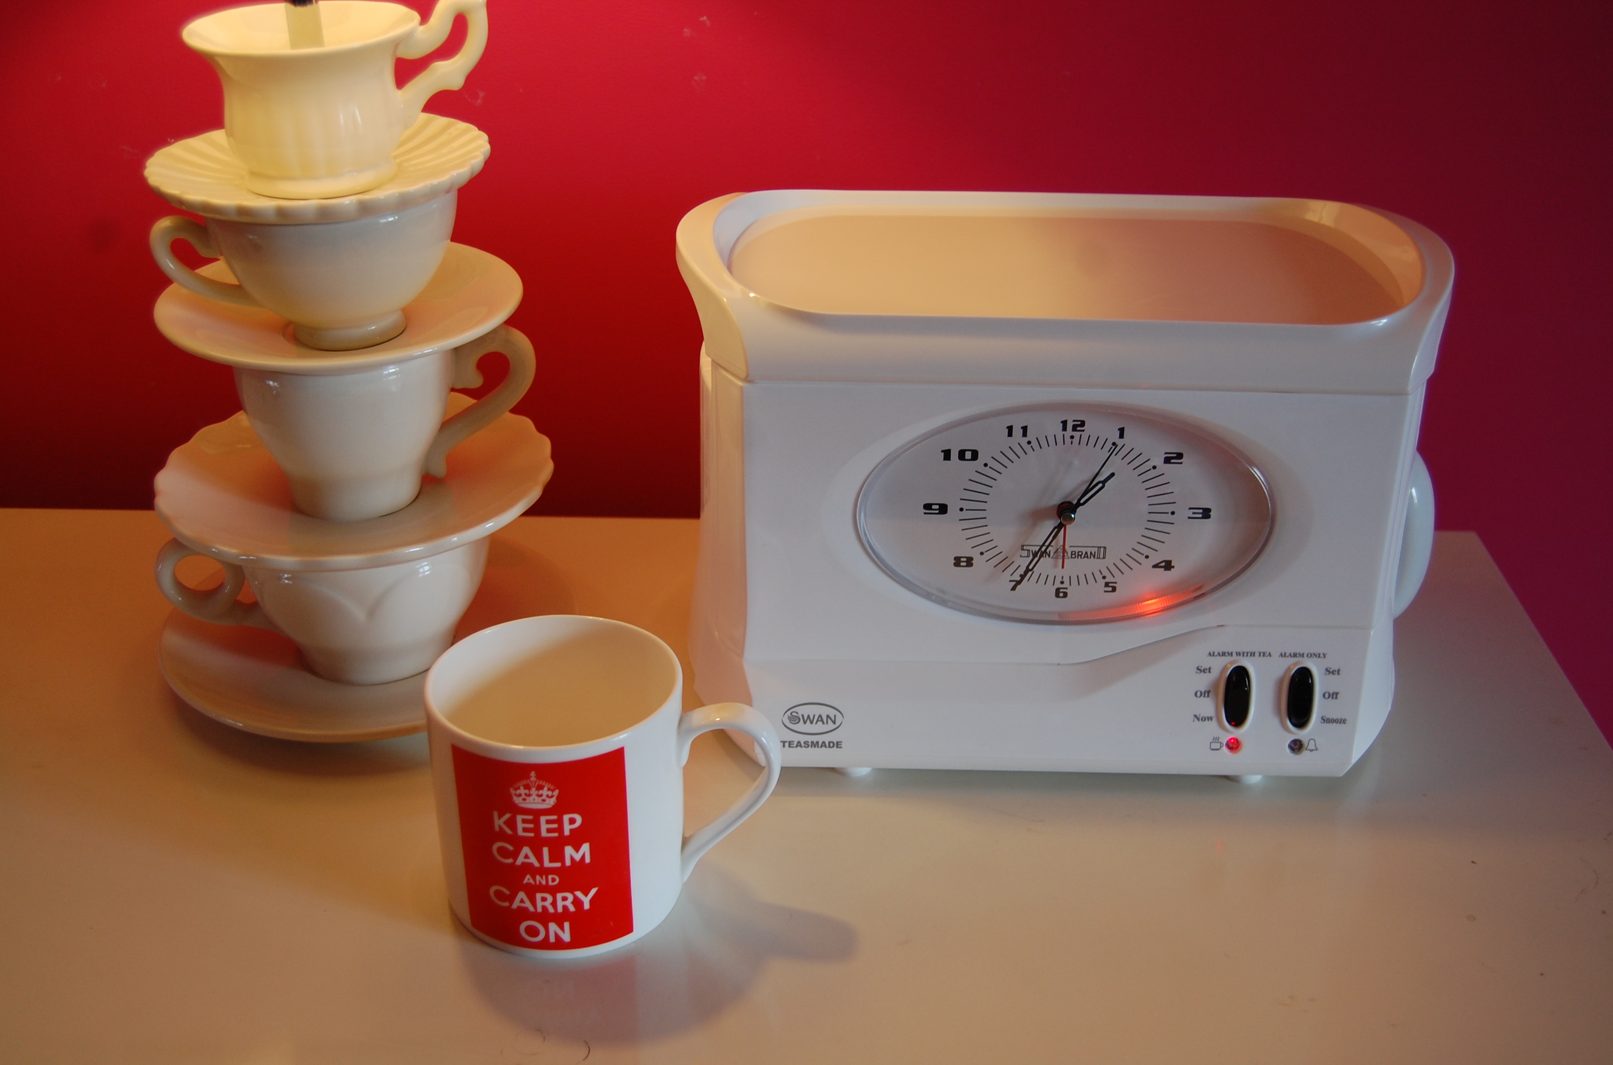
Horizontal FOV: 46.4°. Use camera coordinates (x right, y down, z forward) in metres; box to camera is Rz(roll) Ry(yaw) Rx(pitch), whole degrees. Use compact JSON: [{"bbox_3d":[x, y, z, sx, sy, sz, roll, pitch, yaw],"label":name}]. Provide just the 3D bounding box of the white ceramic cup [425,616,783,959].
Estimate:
[{"bbox_3d":[-0.065,0.083,0.618,0.112,0.081,0.081,0,27,0],"label":"white ceramic cup"}]

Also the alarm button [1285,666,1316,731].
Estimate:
[{"bbox_3d":[0.176,0.059,0.669,0.010,0.026,0.006,1,27,1],"label":"alarm button"}]

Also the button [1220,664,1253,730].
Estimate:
[{"bbox_3d":[0.153,0.059,0.669,0.010,0.026,0.006,1,27,1],"label":"button"}]

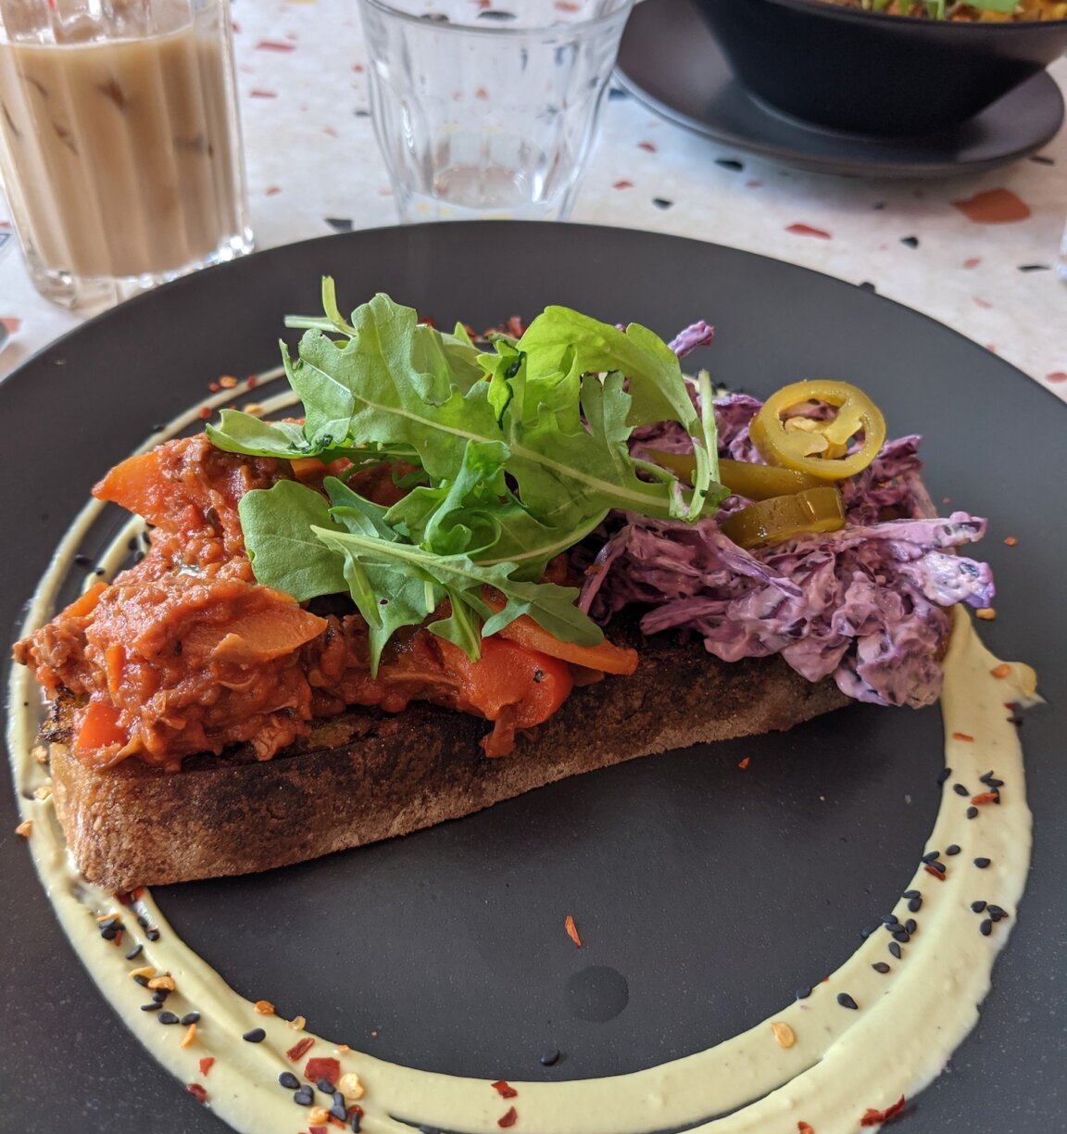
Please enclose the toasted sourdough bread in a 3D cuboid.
[{"bbox_3d":[0.000,0.004,0.228,0.182,0.029,0.081,-9,48,-14],"label":"toasted sourdough bread"}]

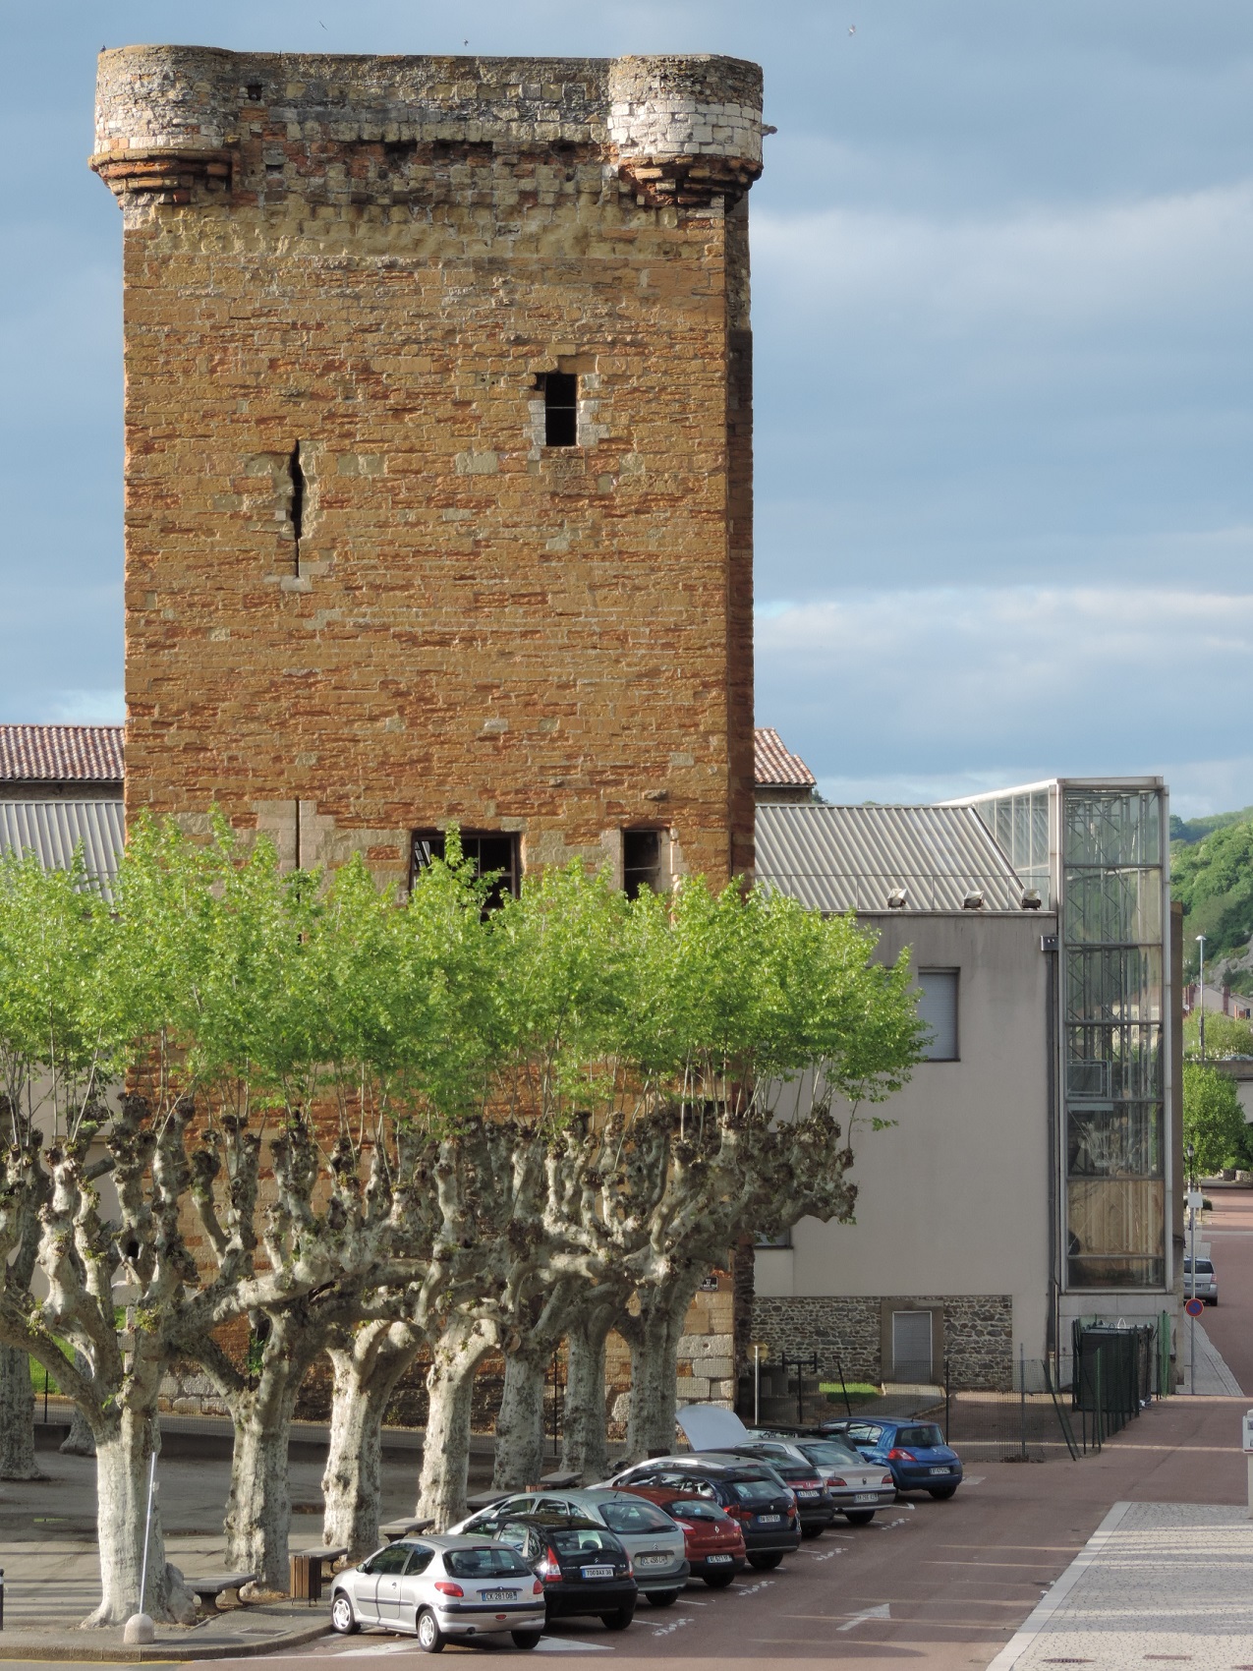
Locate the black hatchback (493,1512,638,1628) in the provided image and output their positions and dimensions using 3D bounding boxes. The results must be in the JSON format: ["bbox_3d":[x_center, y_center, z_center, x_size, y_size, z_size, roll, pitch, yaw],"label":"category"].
[{"bbox_3d":[-1.406,10.243,80.637,1.670,1.519,3.850,1,-3,-31],"label":"black hatchback"}]

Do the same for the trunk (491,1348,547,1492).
[{"bbox_3d":[-1.887,10.376,101.490,0.960,2.745,0.900,0,-2,0],"label":"trunk"}]

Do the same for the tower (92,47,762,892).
[{"bbox_3d":[-4.775,-1.761,126.263,13.850,28.652,13.500,0,-2,-5],"label":"tower"}]

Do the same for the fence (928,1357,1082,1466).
[{"bbox_3d":[7.706,11.687,117.842,3.100,2.060,0.300,0,-3,0],"label":"fence"}]

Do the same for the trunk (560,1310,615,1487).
[{"bbox_3d":[-0.708,10.336,106.495,1.000,3.264,0.950,0,-2,0],"label":"trunk"}]

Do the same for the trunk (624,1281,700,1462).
[{"bbox_3d":[0.666,10.393,111.596,1.350,3.602,1.100,-1,-2,12],"label":"trunk"}]

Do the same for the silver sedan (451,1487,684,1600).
[{"bbox_3d":[-0.950,10.430,85.162,1.760,1.620,4.280,2,-3,-42],"label":"silver sedan"}]

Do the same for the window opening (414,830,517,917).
[{"bbox_3d":[-3.363,0.793,120.250,2.271,1.838,0.500,0,-2,-5],"label":"window opening"}]

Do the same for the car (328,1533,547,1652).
[{"bbox_3d":[-2.525,10.168,77.975,1.652,1.428,3.835,1,-3,-26],"label":"car"}]

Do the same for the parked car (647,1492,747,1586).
[{"bbox_3d":[-0.142,10.578,87.332,1.808,1.471,4.295,2,-4,-44],"label":"parked car"}]

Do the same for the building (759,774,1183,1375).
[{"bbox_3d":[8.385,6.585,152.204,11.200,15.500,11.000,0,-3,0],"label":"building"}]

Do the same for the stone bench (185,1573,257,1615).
[{"bbox_3d":[-5.669,10.624,80.980,0.520,0.460,1.900,-1,-2,13],"label":"stone bench"}]

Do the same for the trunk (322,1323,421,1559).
[{"bbox_3d":[-4.064,9.635,92.106,1.450,3.650,1.200,0,-3,0],"label":"trunk"}]

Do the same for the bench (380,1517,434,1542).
[{"bbox_3d":[-3.519,11.275,92.978,0.500,0.450,2.100,-1,-3,11],"label":"bench"}]

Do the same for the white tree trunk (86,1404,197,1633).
[{"bbox_3d":[-6.797,9.450,80.833,1.500,2.980,1.350,0,-3,0],"label":"white tree trunk"}]

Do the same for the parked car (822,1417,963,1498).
[{"bbox_3d":[4.384,11.473,107.073,1.780,1.460,4.210,1,-3,-40],"label":"parked car"}]

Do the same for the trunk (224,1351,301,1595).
[{"bbox_3d":[-5.368,9.360,85.217,1.120,3.367,1.000,-1,-2,12],"label":"trunk"}]

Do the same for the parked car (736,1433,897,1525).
[{"bbox_3d":[2.644,11.222,100.782,1.770,1.400,4.580,1,-3,-41],"label":"parked car"}]

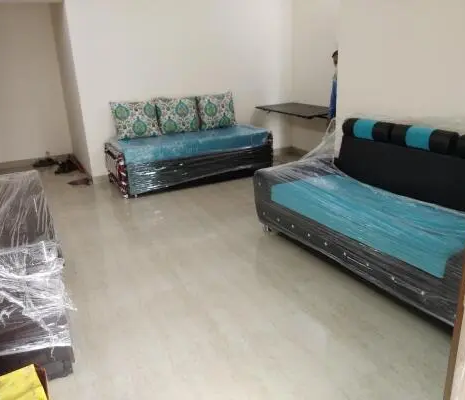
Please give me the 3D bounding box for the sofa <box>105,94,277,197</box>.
[{"bbox_3d":[-0.503,-0.708,5.191,1.787,0.915,0.829,-11,20,-24],"label":"sofa"}]

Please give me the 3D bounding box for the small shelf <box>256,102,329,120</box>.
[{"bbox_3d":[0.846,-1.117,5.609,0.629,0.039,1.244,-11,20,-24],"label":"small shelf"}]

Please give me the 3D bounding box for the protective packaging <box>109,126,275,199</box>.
[{"bbox_3d":[-0.491,-0.510,5.252,1.787,0.500,0.815,-11,20,-24],"label":"protective packaging"}]

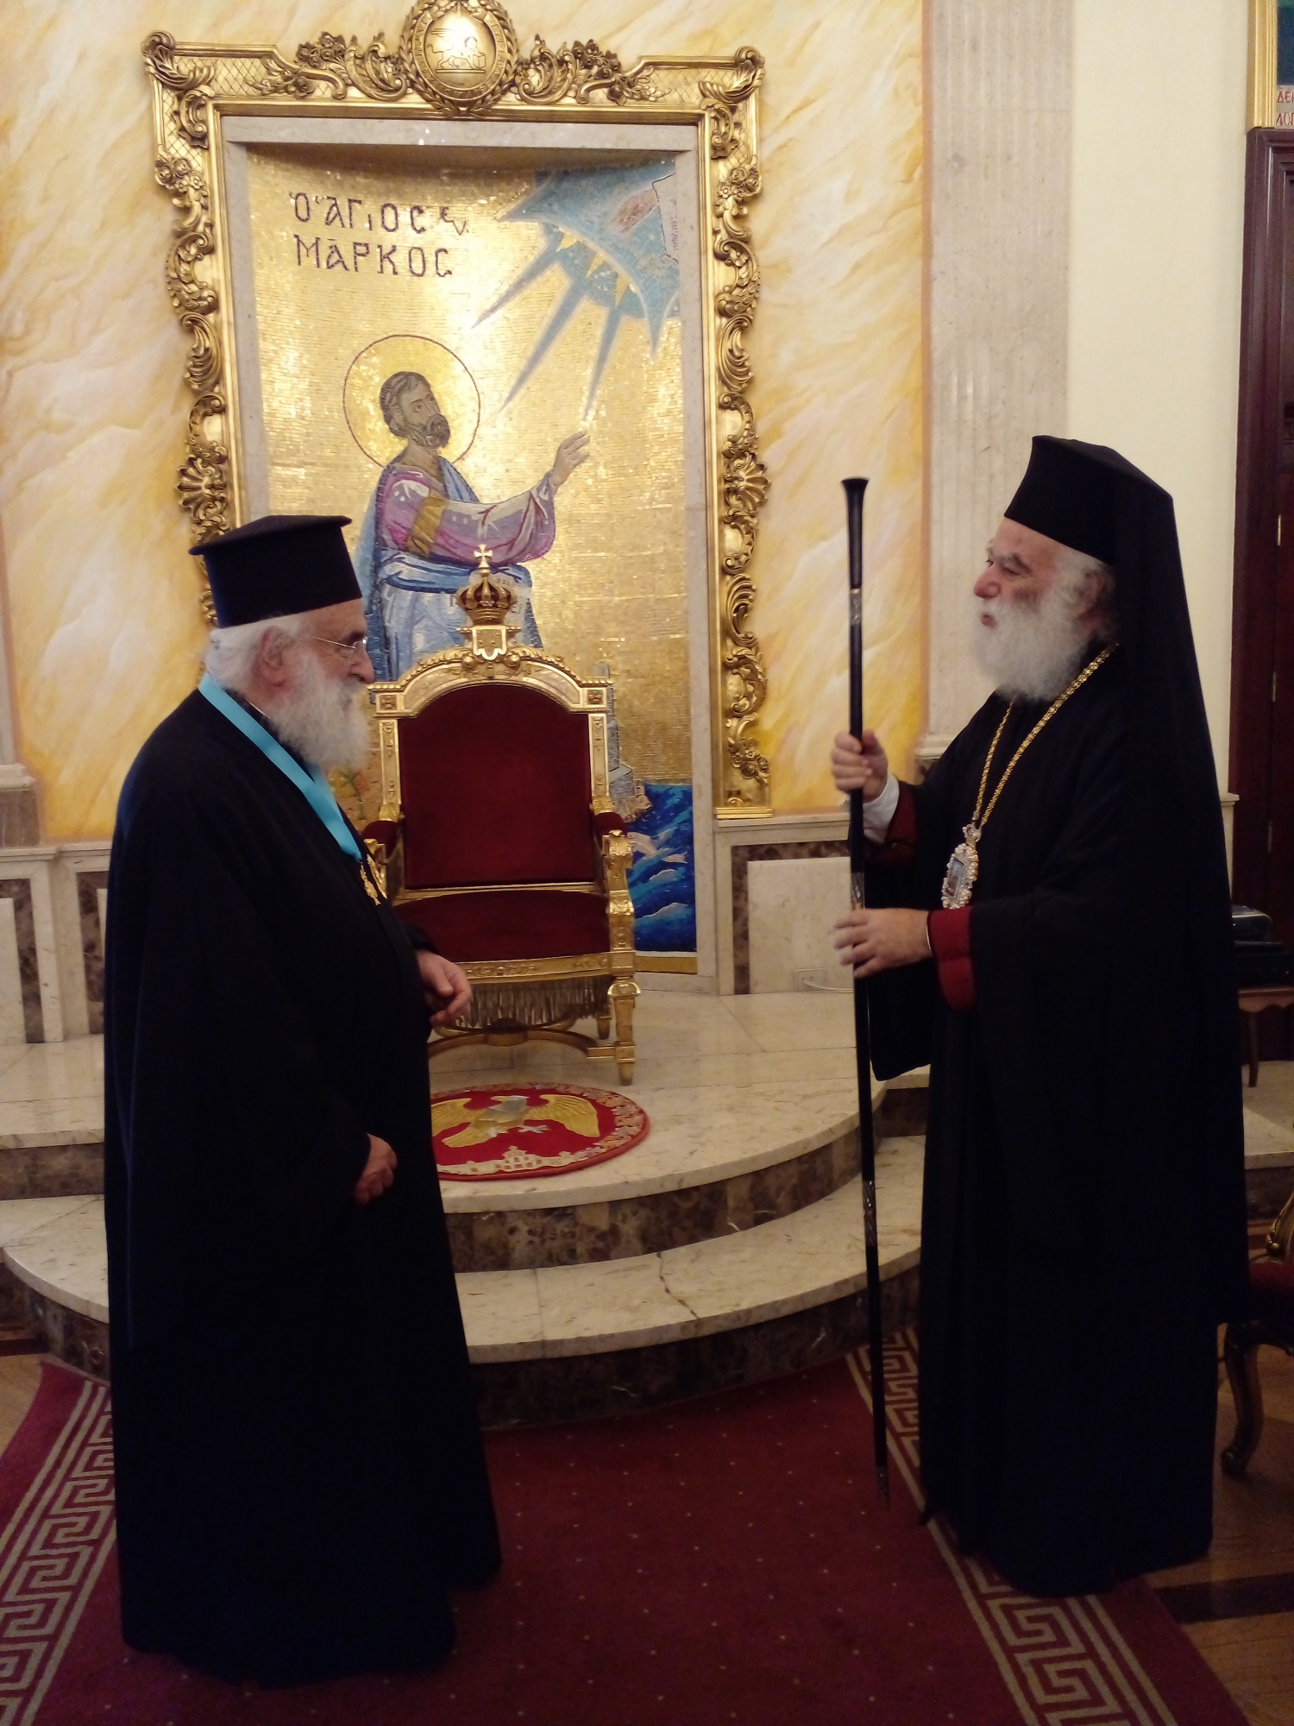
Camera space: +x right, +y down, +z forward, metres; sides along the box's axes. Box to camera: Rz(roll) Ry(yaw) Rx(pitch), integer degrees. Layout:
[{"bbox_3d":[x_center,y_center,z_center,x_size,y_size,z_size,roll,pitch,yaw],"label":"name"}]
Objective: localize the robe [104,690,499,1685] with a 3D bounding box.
[{"bbox_3d":[-0.550,0.465,2.135,0.550,1.480,0.570,-2,7,-4],"label":"robe"}]

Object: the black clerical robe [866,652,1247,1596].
[{"bbox_3d":[0.705,0.410,2.280,0.600,1.500,0.620,-3,7,-10],"label":"black clerical robe"}]

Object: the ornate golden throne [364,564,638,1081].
[{"bbox_3d":[-0.465,-0.180,4.060,0.760,1.580,0.670,-2,7,-6],"label":"ornate golden throne"}]

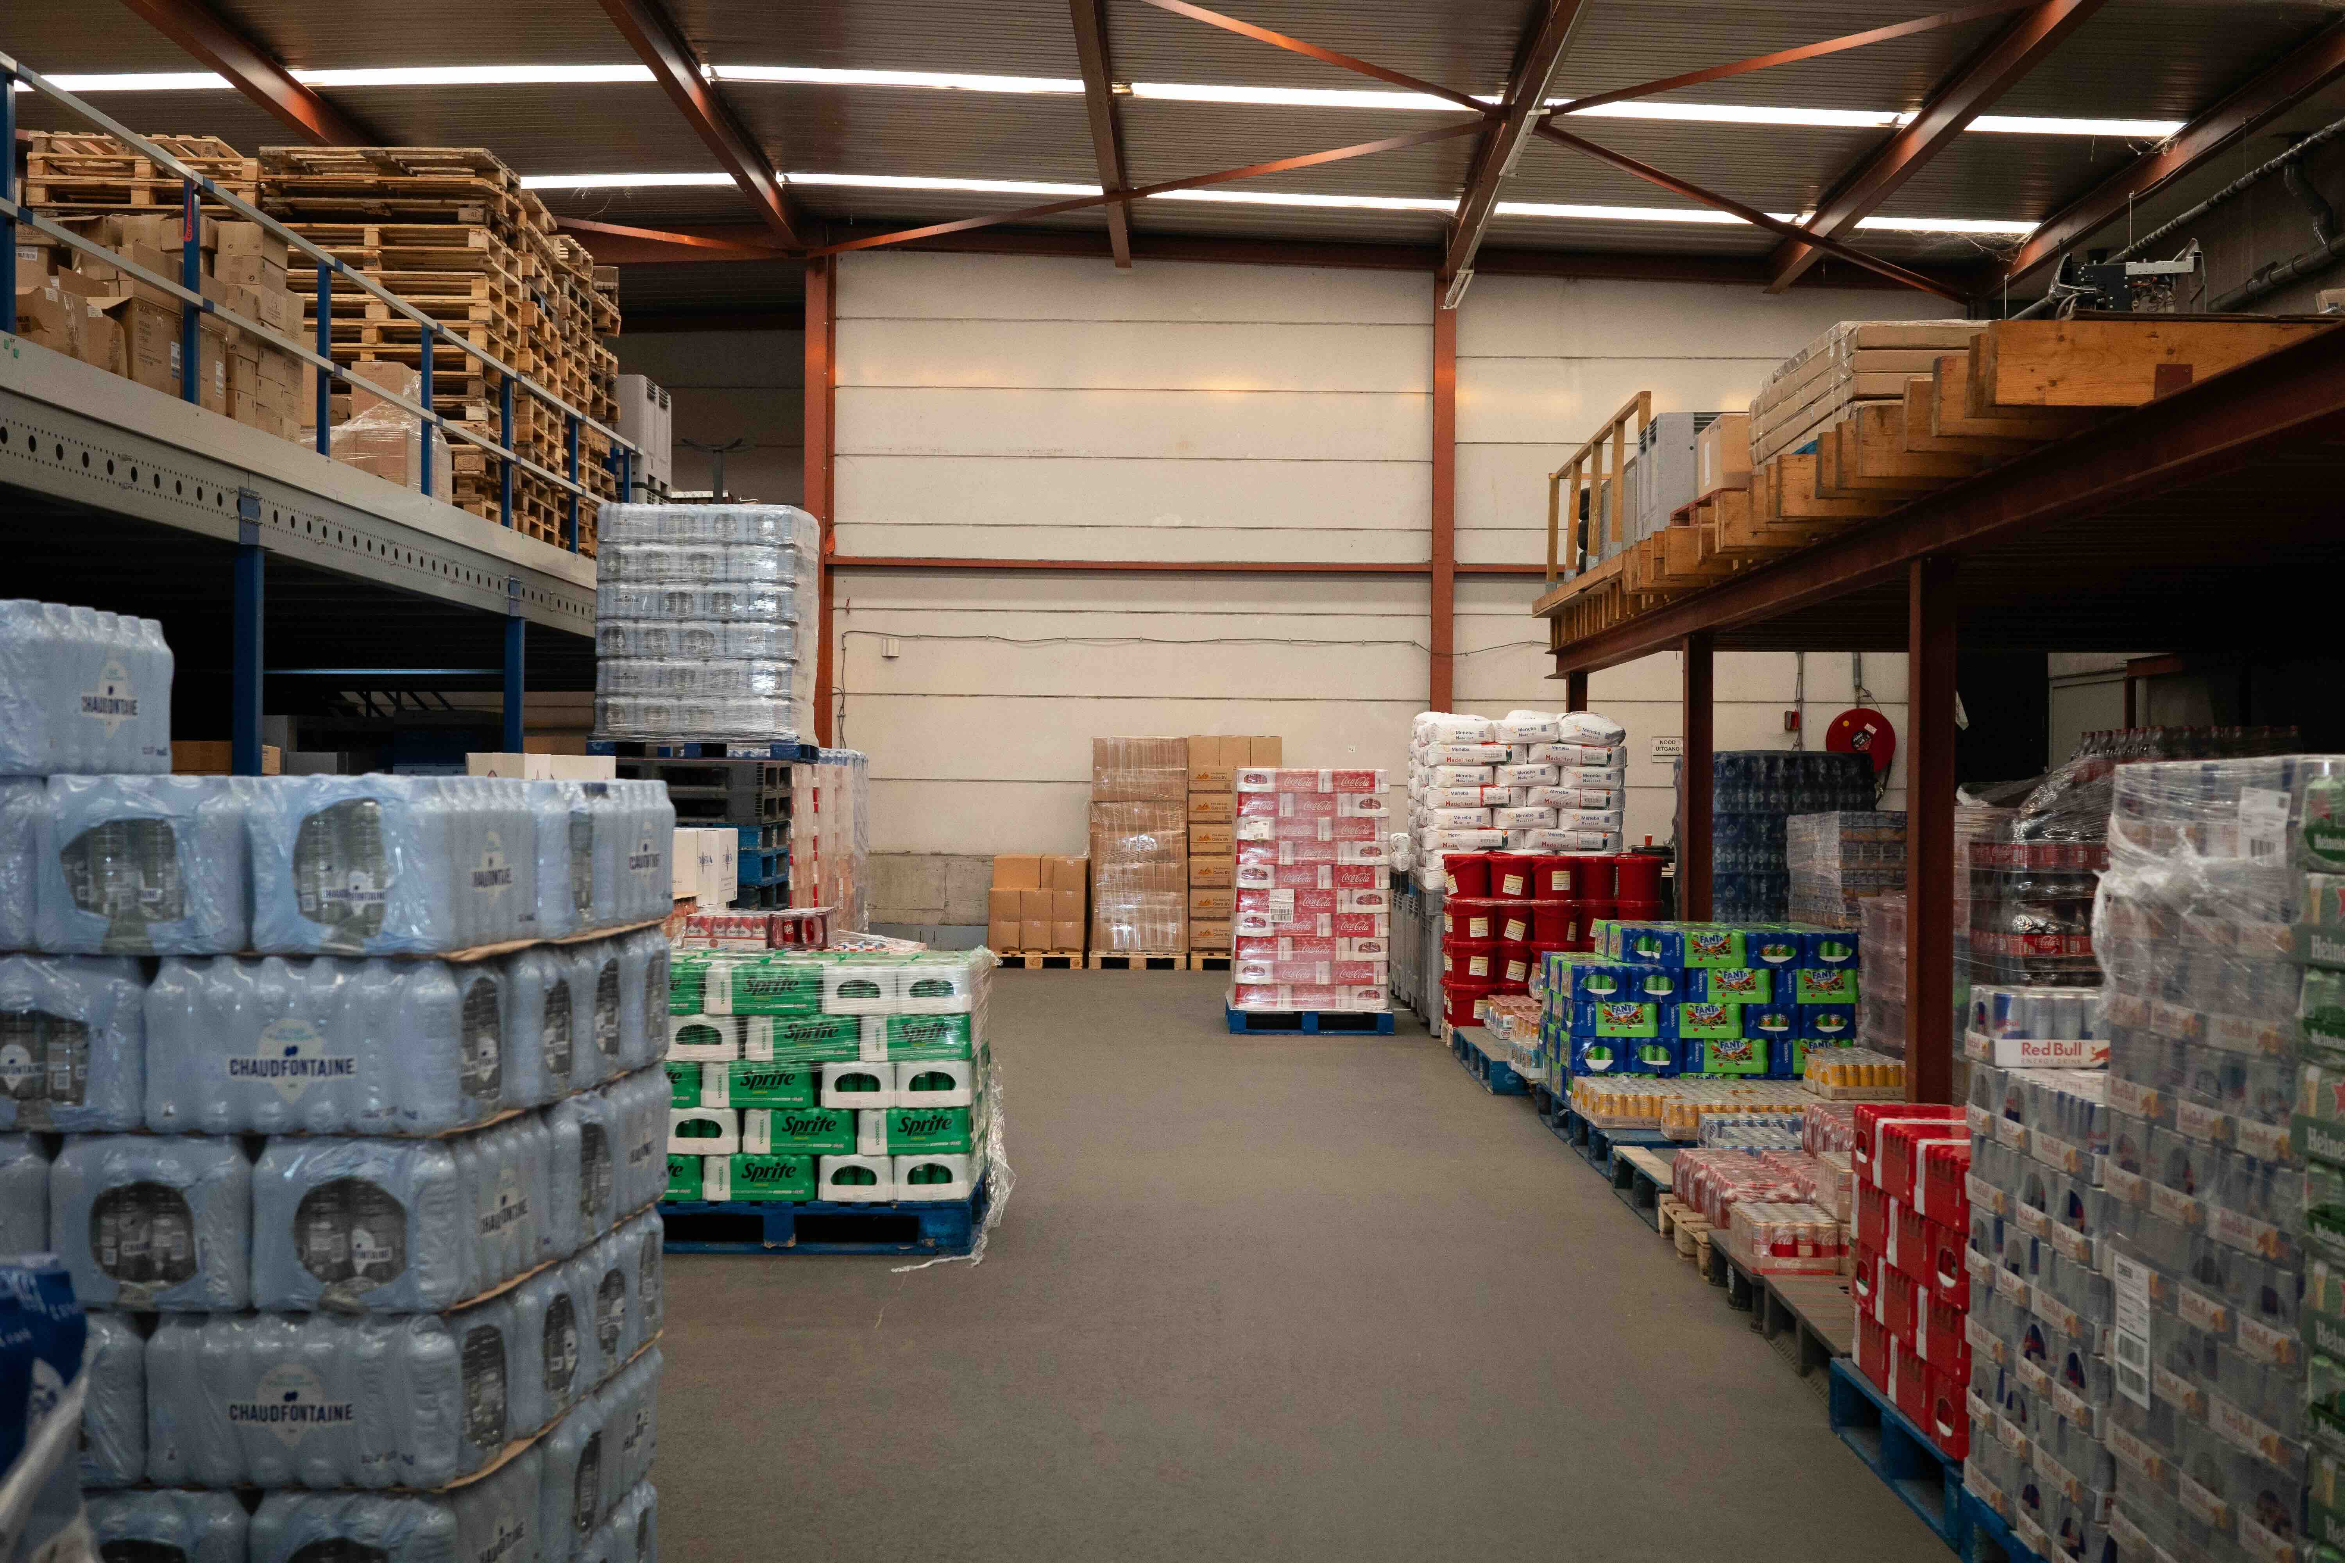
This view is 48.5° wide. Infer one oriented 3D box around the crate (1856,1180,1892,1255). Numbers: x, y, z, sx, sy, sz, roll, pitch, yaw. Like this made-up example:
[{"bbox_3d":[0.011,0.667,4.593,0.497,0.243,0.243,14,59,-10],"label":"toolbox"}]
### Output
[{"bbox_3d":[1.677,0.970,5.830,0.234,0.146,0.350,1,0,1],"label":"crate"}]

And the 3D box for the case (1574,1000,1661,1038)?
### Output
[{"bbox_3d":[1.834,0.985,10.859,0.351,0.147,0.235,0,0,0],"label":"case"}]

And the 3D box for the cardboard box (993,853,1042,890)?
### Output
[{"bbox_3d":[-1.315,0.781,22.235,0.382,0.252,0.280,0,0,0],"label":"cardboard box"}]

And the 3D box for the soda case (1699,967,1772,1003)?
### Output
[{"bbox_3d":[2.333,0.857,11.020,0.350,0.146,0.234,1,0,1],"label":"soda case"}]

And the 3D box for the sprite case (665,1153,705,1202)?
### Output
[{"bbox_3d":[-1.658,1.249,8.320,0.352,0.146,0.234,1,0,0],"label":"sprite case"}]

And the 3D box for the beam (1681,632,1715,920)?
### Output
[{"bbox_3d":[2.515,0.430,12.460,0.115,2.250,0.120,1,0,1],"label":"beam"}]

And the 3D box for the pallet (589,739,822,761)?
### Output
[{"bbox_3d":[-2.700,-0.197,15.120,1.200,0.150,0.950,1,0,0],"label":"pallet"}]

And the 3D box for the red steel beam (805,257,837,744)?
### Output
[{"bbox_3d":[-3.118,-1.506,22.803,0.195,6.121,0.400,1,0,1],"label":"red steel beam"}]

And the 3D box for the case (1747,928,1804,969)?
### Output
[{"bbox_3d":[2.502,0.707,10.988,0.232,0.147,0.348,1,0,1],"label":"case"}]

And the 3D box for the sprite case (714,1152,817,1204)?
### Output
[{"bbox_3d":[-1.289,1.240,8.254,0.348,0.147,0.232,1,0,1],"label":"sprite case"}]

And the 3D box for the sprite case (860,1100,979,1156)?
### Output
[{"bbox_3d":[-0.802,1.095,8.249,0.348,0.147,0.232,1,0,1],"label":"sprite case"}]

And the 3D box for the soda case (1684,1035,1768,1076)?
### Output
[{"bbox_3d":[2.279,1.135,10.858,0.351,0.147,0.235,0,0,0],"label":"soda case"}]

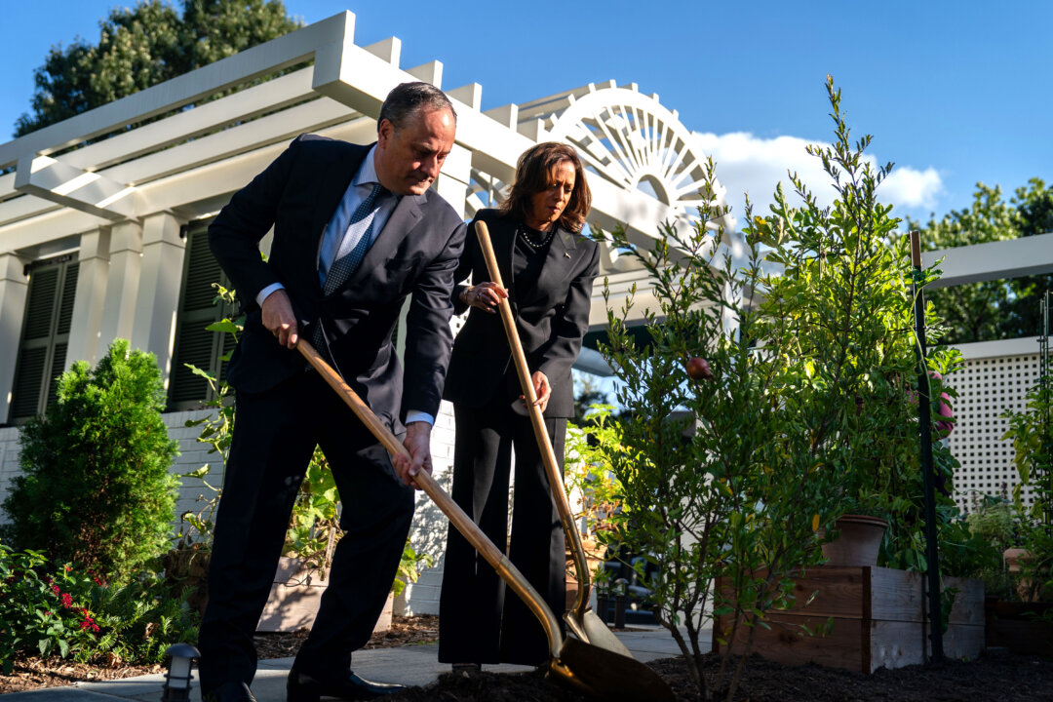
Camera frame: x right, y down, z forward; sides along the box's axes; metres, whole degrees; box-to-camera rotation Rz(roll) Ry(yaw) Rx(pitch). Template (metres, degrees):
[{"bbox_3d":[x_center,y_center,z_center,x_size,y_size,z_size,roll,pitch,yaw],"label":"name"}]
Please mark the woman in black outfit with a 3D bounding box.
[{"bbox_3d":[-0.028,0.140,3.146,0.500,1.640,0.440,6,-10,-17],"label":"woman in black outfit"}]

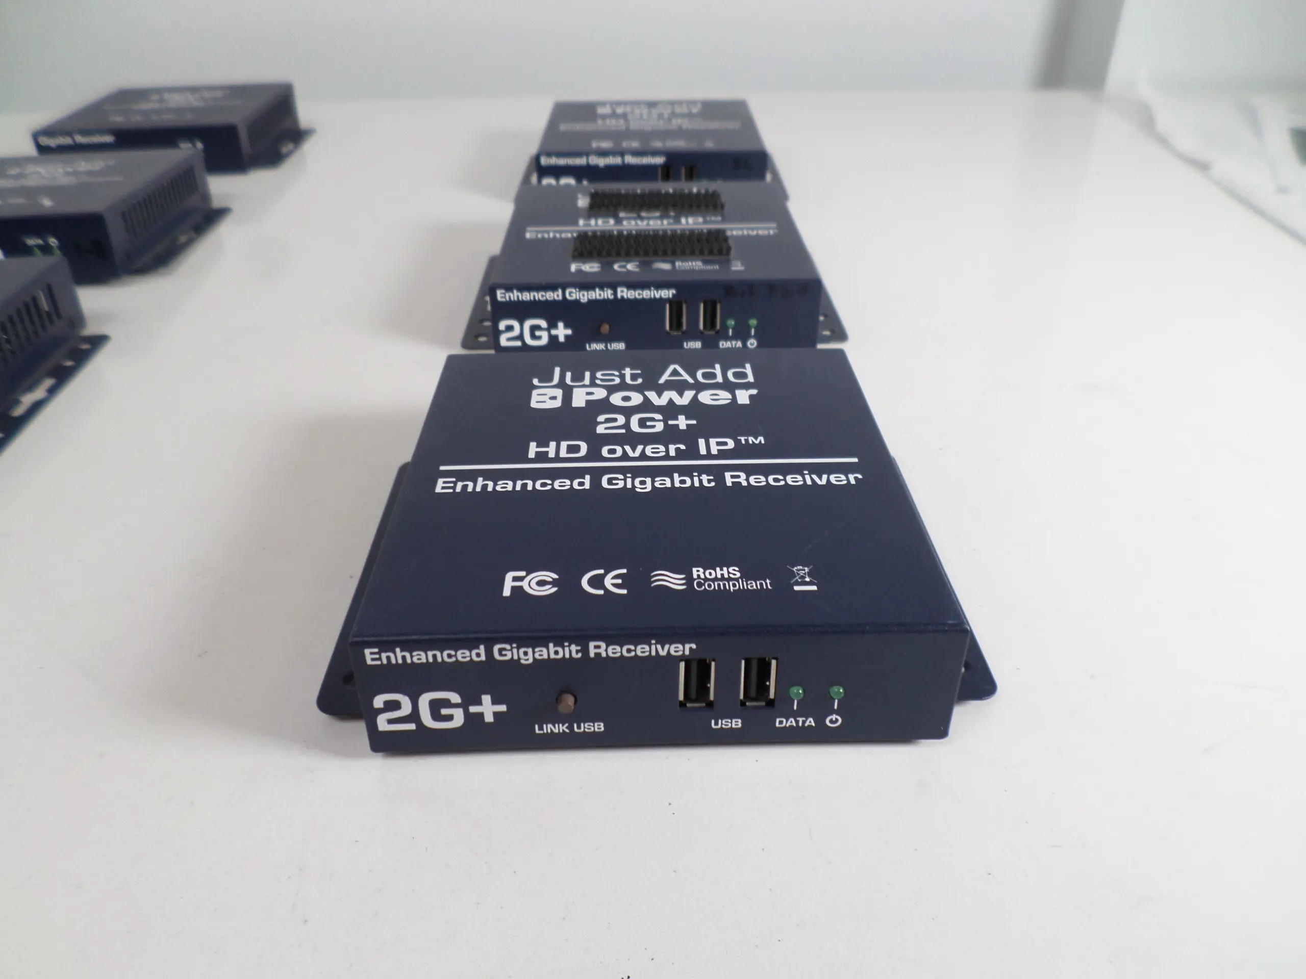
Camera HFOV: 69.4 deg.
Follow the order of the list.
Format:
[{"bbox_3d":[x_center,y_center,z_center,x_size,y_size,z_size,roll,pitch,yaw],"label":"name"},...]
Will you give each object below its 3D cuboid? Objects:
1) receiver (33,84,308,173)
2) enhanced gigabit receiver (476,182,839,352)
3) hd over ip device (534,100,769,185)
[{"bbox_3d":[-0.327,-0.248,0.652,0.142,0.033,0.135,-3,33,-3],"label":"receiver"},{"bbox_3d":[0.000,-0.102,0.423,0.142,0.033,0.135,-1,33,-1],"label":"enhanced gigabit receiver"},{"bbox_3d":[-0.001,-0.210,0.588,0.142,0.033,0.135,-1,33,0],"label":"hd over ip device"}]

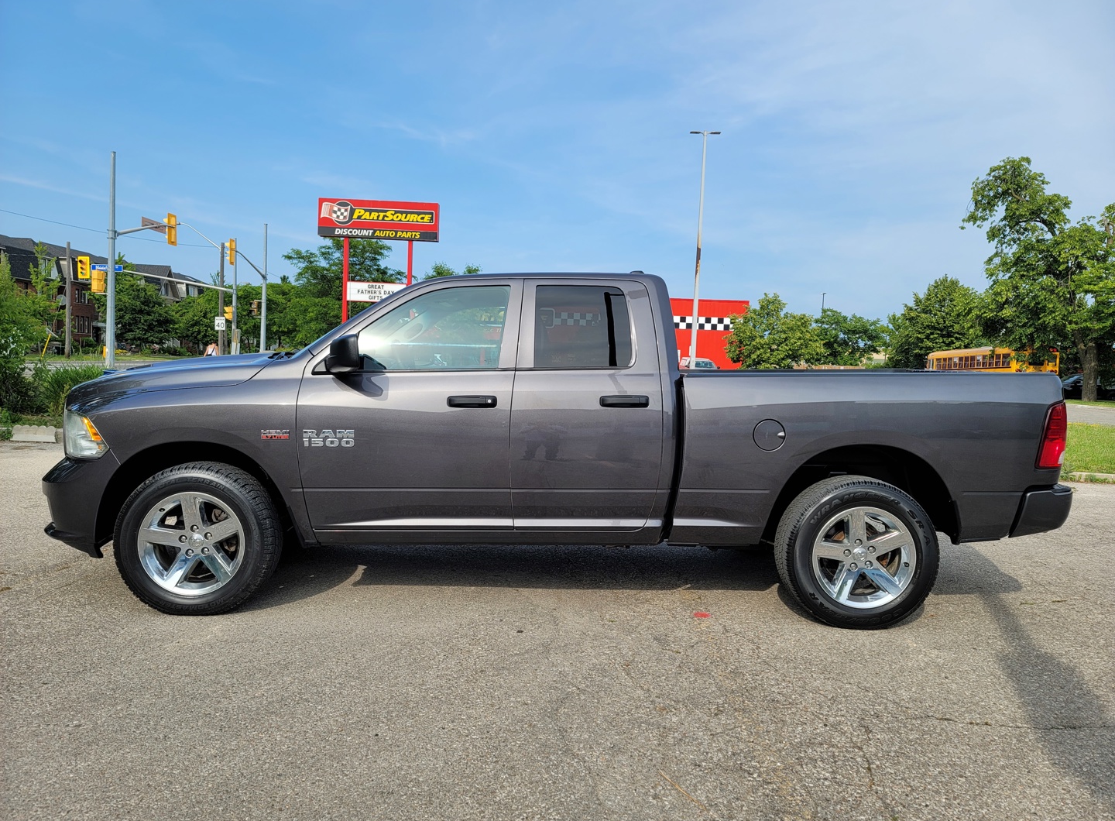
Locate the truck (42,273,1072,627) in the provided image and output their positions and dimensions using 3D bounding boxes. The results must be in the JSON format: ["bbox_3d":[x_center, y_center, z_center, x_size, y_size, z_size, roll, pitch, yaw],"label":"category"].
[{"bbox_3d":[-0.041,0.107,5.278,5.820,1.950,2.080,2,4,-1],"label":"truck"}]

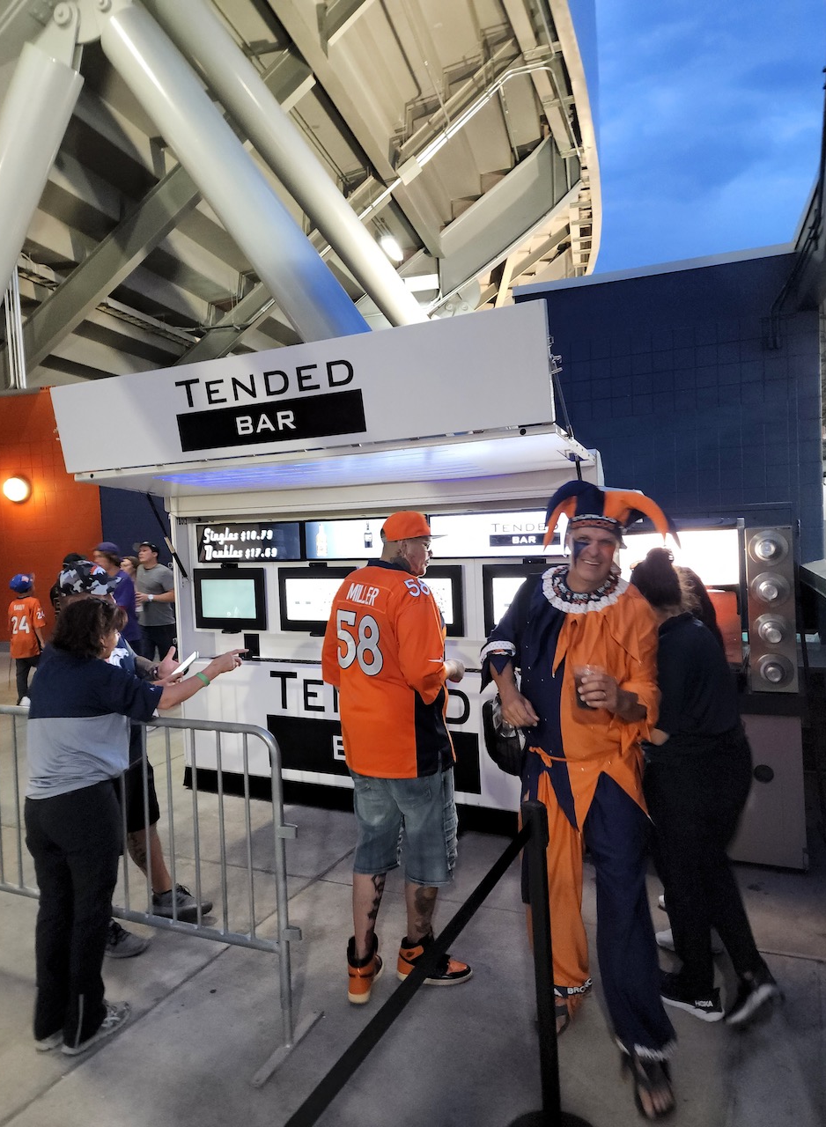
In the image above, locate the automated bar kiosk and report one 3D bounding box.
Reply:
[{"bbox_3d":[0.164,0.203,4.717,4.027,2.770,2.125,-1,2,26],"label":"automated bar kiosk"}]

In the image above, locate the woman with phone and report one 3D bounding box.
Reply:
[{"bbox_3d":[-0.989,0.896,2.784,0.780,1.570,0.520,-3,2,-42],"label":"woman with phone"}]

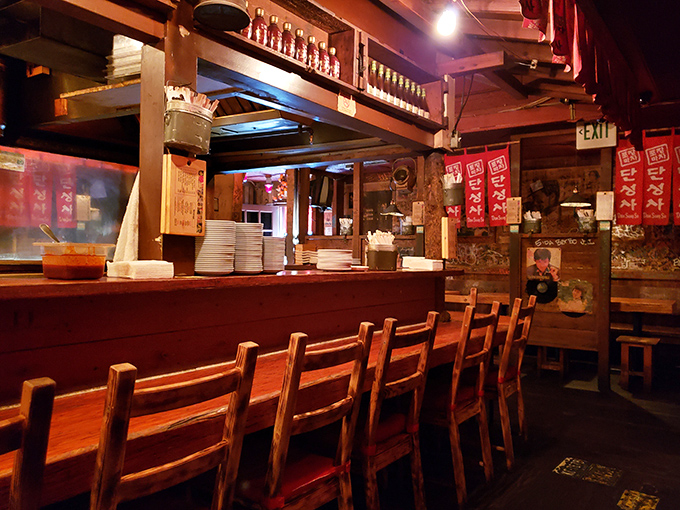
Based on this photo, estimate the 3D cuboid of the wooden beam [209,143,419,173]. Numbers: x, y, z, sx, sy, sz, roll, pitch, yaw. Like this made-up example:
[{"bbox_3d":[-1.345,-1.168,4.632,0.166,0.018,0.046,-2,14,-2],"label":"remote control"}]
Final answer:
[{"bbox_3d":[-0.351,-0.769,4.272,2.150,0.100,0.160,0,0,35],"label":"wooden beam"}]

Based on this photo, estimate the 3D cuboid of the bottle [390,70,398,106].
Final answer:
[{"bbox_3d":[0.378,-1.124,3.481,0.078,0.228,0.078,1,0,0],"label":"bottle"}]

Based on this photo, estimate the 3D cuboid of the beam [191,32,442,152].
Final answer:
[{"bbox_3d":[-0.002,-0.779,2.743,0.150,0.105,1.930,1,0,38],"label":"beam"}]

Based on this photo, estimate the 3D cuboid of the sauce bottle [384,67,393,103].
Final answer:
[{"bbox_3d":[0.327,-1.127,3.413,0.078,0.228,0.078,1,0,0],"label":"sauce bottle"}]

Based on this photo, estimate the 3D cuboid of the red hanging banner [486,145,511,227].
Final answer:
[{"bbox_3d":[1.608,-0.712,5.156,0.245,0.835,0.020,0,0,37],"label":"red hanging banner"}]

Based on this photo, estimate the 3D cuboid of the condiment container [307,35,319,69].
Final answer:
[{"bbox_3d":[-0.129,-0.935,2.394,0.065,0.183,0.065,1,0,0],"label":"condiment container"}]

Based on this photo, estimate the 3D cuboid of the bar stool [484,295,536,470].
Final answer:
[{"bbox_3d":[0.895,0.714,3.092,0.480,0.940,0.390,0,0,37],"label":"bar stool"}]

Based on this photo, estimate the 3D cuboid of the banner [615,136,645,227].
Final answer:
[{"bbox_3d":[2.570,-0.647,4.526,0.210,0.770,0.020,0,0,30],"label":"banner"}]

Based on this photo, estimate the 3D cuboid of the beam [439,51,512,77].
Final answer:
[{"bbox_3d":[0.866,-1.228,3.316,0.460,0.110,0.100,1,0,38],"label":"beam"}]

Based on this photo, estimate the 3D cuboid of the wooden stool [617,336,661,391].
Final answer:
[{"bbox_3d":[2.717,0.989,4.639,0.310,0.445,0.290,0,0,37],"label":"wooden stool"}]

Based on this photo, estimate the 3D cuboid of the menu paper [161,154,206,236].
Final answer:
[{"bbox_3d":[-0.566,-0.211,1.866,0.045,0.280,0.155,1,0,38],"label":"menu paper"}]

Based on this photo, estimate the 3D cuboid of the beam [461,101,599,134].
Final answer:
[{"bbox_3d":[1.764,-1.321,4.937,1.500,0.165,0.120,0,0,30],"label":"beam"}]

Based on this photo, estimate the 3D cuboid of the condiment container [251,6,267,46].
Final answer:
[{"bbox_3d":[-0.333,-0.939,2.130,0.065,0.183,0.065,1,0,0],"label":"condiment container"}]

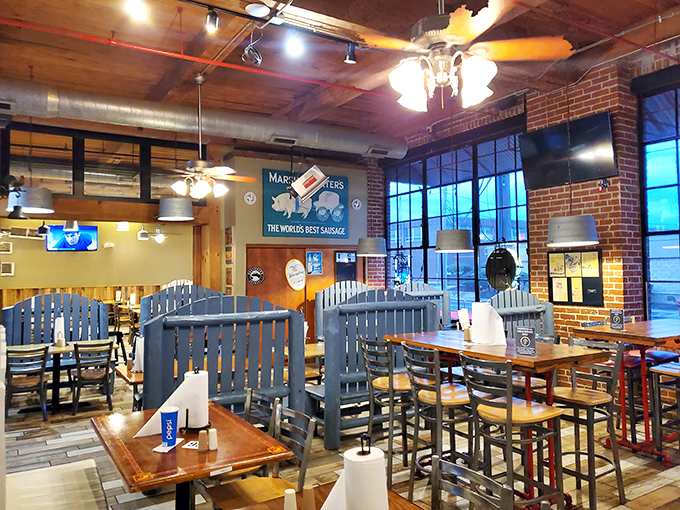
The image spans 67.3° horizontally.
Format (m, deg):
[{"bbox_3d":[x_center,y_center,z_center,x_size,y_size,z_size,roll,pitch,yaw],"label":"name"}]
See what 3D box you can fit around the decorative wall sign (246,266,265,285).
[{"bbox_3d":[-1.350,0.341,8.258,0.290,0.290,0.025,0,-2,-33],"label":"decorative wall sign"}]

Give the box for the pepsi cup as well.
[{"bbox_3d":[-0.861,0.869,2.582,0.094,0.182,0.094,0,-2,-19],"label":"pepsi cup"}]

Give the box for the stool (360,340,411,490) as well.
[{"bbox_3d":[0.449,1.234,4.244,0.470,1.110,0.430,0,-2,-33],"label":"stool"}]

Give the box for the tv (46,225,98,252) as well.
[{"bbox_3d":[-7.977,-0.492,15.229,1.350,0.765,0.080,0,-2,-33],"label":"tv"}]

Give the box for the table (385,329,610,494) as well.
[{"bbox_3d":[1.156,1.240,4.069,0.780,1.070,1.570,0,-2,-33],"label":"table"}]

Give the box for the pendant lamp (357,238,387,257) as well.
[{"bbox_3d":[0.469,-0.111,7.550,0.445,0.260,0.445,-1,-2,0],"label":"pendant lamp"}]

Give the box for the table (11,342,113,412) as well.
[{"bbox_3d":[-3.411,1.514,6.282,1.220,0.760,0.760,0,-2,-33],"label":"table"}]

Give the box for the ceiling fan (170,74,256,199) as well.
[{"bbox_3d":[-1.538,-1.311,5.650,1.300,1.370,1.300,0,-2,-33],"label":"ceiling fan"}]

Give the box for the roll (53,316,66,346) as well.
[{"bbox_3d":[-3.398,0.936,6.199,0.146,0.323,0.146,0,-2,-29],"label":"roll"}]

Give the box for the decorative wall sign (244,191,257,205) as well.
[{"bbox_3d":[-1.429,-0.900,8.180,0.217,0.217,0.035,0,-2,-31],"label":"decorative wall sign"}]

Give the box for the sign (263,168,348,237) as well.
[{"bbox_3d":[-0.535,-0.845,8.718,1.654,1.104,0.040,0,-2,-31],"label":"sign"}]

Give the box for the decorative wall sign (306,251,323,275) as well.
[{"bbox_3d":[-0.439,0.147,8.852,0.310,0.395,0.020,0,-2,-33],"label":"decorative wall sign"}]

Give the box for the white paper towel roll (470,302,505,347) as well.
[{"bbox_3d":[1.068,0.495,3.683,0.222,0.293,0.151,-1,-2,16],"label":"white paper towel roll"}]

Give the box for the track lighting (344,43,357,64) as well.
[{"bbox_3d":[0.102,-1.953,4.950,0.115,0.215,0.130,0,-2,-33],"label":"track lighting"}]

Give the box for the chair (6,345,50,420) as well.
[{"bbox_3d":[-3.554,1.437,5.790,0.414,0.828,0.475,0,-2,-31],"label":"chair"}]

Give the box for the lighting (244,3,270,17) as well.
[{"bbox_3d":[-0.703,-2.089,4.360,0.212,0.056,0.212,-1,-2,0],"label":"lighting"}]

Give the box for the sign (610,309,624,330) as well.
[{"bbox_3d":[2.586,0.608,4.760,0.127,0.188,0.050,-2,-2,38],"label":"sign"}]

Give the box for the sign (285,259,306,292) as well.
[{"bbox_3d":[-0.741,0.340,8.562,0.379,0.540,0.030,-17,7,-30],"label":"sign"}]

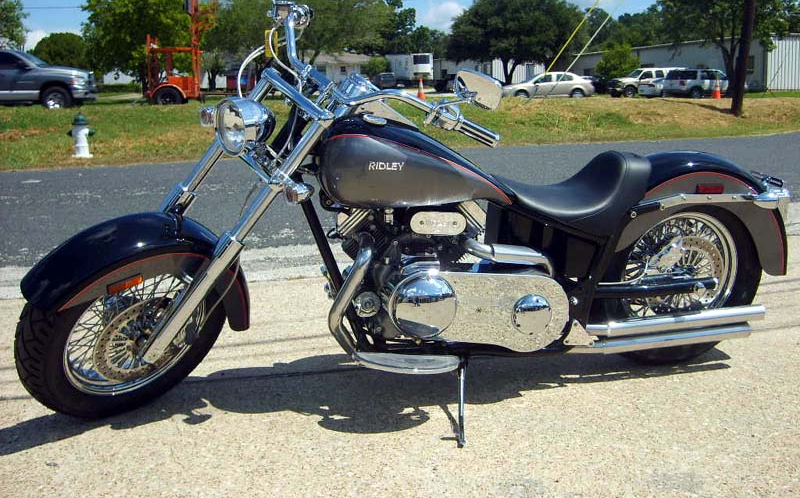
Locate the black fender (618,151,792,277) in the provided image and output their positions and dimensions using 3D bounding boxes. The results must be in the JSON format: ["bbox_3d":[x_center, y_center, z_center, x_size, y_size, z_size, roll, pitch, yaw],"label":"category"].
[{"bbox_3d":[0.997,-0.117,2.692,0.710,0.430,0.215,-4,15,-12],"label":"black fender"}]

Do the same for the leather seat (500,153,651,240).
[{"bbox_3d":[0.541,-0.182,2.573,0.510,0.240,0.330,-4,15,-12],"label":"leather seat"}]

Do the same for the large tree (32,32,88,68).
[{"bbox_3d":[-25.777,-14.069,62.503,5.000,5.000,5.000,0,12,0],"label":"large tree"}]

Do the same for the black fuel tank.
[{"bbox_3d":[0.052,-0.268,2.441,0.615,0.280,0.340,-4,15,-12],"label":"black fuel tank"}]

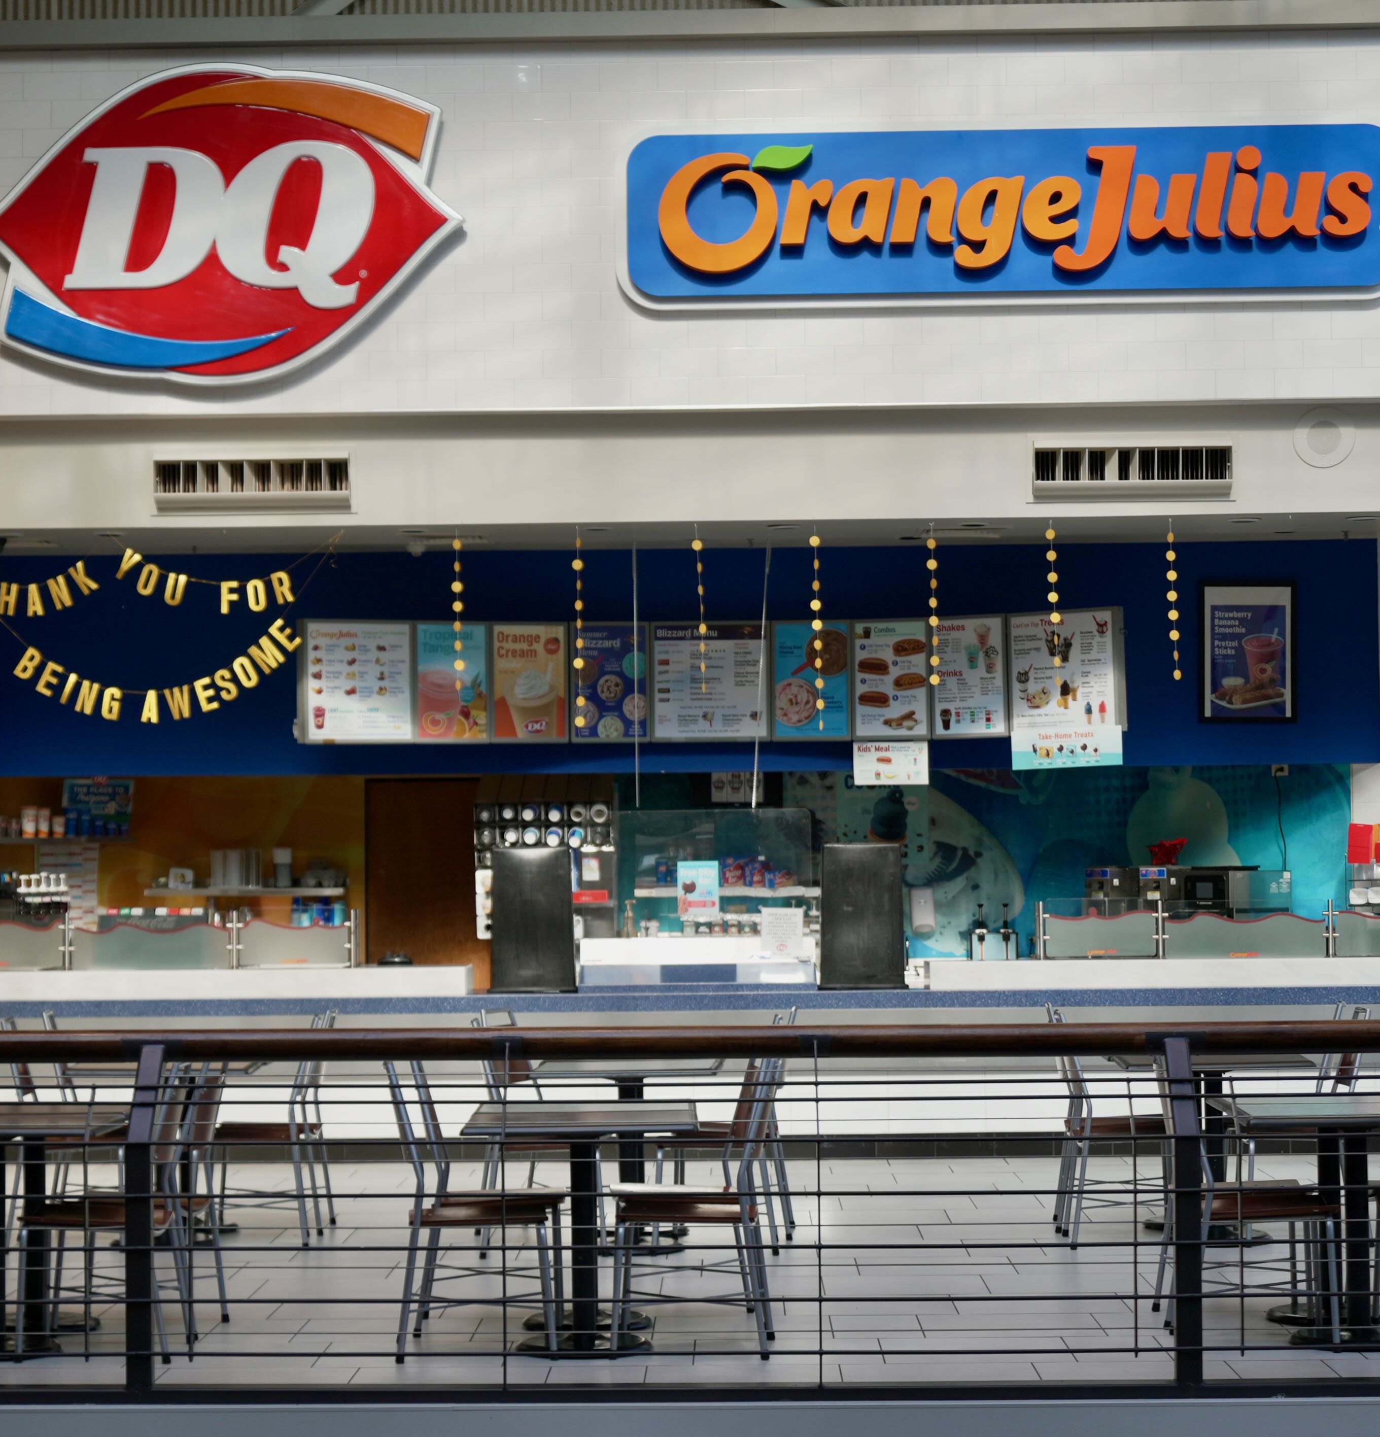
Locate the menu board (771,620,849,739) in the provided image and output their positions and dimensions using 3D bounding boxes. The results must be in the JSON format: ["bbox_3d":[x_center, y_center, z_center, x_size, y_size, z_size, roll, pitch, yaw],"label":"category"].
[{"bbox_3d":[0.702,-0.211,19.439,0.460,0.686,0.100,-1,-2,7],"label":"menu board"}]

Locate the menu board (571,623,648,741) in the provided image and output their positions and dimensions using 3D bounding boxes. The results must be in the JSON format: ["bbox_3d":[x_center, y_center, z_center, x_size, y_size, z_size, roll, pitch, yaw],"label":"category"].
[{"bbox_3d":[-0.449,-0.206,19.166,0.438,0.667,0.050,0,-3,-6],"label":"menu board"}]

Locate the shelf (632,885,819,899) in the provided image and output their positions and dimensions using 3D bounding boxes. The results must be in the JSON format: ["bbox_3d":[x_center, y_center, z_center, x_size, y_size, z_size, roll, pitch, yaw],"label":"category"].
[{"bbox_3d":[0.211,0.978,19.256,1.088,0.070,0.280,-1,-3,1],"label":"shelf"}]

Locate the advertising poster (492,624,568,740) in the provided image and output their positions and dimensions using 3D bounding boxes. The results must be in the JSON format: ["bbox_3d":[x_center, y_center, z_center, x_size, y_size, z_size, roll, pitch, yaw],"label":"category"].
[{"bbox_3d":[-0.895,-0.202,19.057,0.447,0.659,0.050,0,-3,-11],"label":"advertising poster"}]

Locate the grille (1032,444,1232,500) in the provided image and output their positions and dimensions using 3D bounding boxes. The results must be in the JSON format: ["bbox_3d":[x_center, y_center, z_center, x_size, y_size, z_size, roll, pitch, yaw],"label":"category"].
[{"bbox_3d":[2.363,-1.312,18.216,1.055,0.287,0.081,-1,11,1],"label":"grille"}]

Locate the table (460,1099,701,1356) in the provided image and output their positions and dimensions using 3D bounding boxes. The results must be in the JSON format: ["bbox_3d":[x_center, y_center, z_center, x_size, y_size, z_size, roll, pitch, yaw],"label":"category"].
[{"bbox_3d":[-0.349,1.694,11.376,0.760,0.750,1.200,-1,-2,1],"label":"table"}]

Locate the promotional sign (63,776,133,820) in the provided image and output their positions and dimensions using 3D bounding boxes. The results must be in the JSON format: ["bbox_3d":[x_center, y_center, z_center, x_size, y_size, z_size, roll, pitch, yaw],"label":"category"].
[{"bbox_3d":[-3.373,0.489,19.445,0.429,0.307,0.030,-1,-3,1],"label":"promotional sign"}]

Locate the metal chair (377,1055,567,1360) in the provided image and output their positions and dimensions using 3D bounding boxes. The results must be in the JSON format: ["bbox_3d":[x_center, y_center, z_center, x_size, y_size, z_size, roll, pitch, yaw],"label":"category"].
[{"bbox_3d":[-0.723,1.588,11.180,0.545,0.955,0.460,0,-2,-7],"label":"metal chair"}]

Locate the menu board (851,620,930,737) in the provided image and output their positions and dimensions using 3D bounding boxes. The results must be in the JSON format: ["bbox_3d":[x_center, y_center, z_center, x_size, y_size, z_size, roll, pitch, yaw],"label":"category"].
[{"bbox_3d":[1.159,-0.220,19.355,0.460,0.686,0.100,-1,-2,15],"label":"menu board"}]

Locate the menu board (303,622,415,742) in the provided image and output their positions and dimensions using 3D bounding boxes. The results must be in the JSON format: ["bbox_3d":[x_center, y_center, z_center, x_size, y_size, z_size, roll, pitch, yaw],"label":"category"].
[{"bbox_3d":[-1.854,-0.202,18.956,0.685,0.686,0.100,1,-3,-32],"label":"menu board"}]

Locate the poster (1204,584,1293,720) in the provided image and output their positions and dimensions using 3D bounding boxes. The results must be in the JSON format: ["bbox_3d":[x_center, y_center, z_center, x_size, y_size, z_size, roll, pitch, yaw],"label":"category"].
[{"bbox_3d":[3.207,-0.383,19.562,0.535,0.810,0.030,-1,-2,1],"label":"poster"}]

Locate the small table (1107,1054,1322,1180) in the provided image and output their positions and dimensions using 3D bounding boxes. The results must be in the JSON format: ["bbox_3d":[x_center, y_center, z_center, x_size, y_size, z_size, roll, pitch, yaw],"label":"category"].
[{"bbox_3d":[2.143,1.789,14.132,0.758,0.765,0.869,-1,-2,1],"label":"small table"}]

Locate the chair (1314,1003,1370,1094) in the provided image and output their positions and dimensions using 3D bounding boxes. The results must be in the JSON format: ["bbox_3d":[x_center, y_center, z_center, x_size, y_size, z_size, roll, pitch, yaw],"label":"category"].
[{"bbox_3d":[2.453,1.652,13.723,0.540,0.945,0.460,-1,-3,1],"label":"chair"}]

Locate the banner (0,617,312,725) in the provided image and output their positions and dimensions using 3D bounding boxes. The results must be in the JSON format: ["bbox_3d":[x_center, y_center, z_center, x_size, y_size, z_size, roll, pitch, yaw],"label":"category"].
[{"bbox_3d":[-2.898,-0.264,18.450,1.614,0.580,0.040,-1,-2,1],"label":"banner"}]

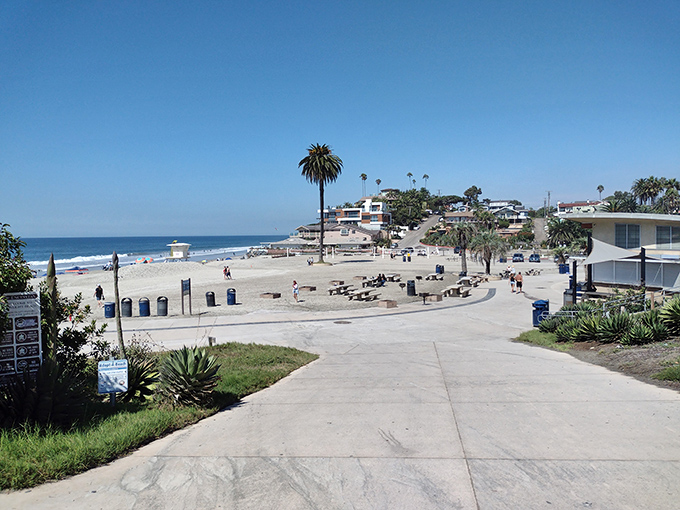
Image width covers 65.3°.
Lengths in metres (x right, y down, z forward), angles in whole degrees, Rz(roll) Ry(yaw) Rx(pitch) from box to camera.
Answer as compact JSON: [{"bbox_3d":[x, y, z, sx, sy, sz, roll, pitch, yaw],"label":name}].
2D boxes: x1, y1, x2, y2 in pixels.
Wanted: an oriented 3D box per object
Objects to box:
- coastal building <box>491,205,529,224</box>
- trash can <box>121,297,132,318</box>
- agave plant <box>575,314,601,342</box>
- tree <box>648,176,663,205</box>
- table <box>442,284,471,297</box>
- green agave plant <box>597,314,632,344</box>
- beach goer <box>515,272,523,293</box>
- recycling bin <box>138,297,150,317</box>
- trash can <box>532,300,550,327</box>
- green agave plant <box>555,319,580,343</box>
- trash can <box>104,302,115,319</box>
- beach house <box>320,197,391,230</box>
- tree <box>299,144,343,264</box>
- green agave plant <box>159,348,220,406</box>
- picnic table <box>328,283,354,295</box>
[{"bbox_3d":[60.718,-14.508,190.000,12.500,7.000,11.500,0,2,5],"label":"coastal building"},{"bbox_3d":[-13.818,3.389,34.353,0.670,1.170,0.670,-1,2,0],"label":"trash can"},{"bbox_3d":[9.118,2.665,19.500,1.050,0.980,1.050,-1,2,0],"label":"agave plant"},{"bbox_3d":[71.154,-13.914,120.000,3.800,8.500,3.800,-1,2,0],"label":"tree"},{"bbox_3d":[9.615,2.970,43.853,1.850,0.760,2.400,1,3,26],"label":"table"},{"bbox_3d":[9.765,2.605,18.800,1.100,1.020,1.100,1,3,27],"label":"green agave plant"},{"bbox_3d":[15.255,2.377,44.965,0.520,1.780,0.360,0,2,8],"label":"beach goer"},{"bbox_3d":[-12.411,3.307,33.685,0.650,1.220,0.650,-1,2,-18],"label":"recycling bin"},{"bbox_3d":[10.545,3.100,27.773,0.820,1.360,0.800,1,2,25],"label":"trash can"},{"bbox_3d":[9.007,2.989,21.000,0.970,0.900,0.970,0,2,23],"label":"green agave plant"},{"bbox_3d":[-14.716,3.548,33.966,0.670,0.900,0.670,-1,2,0],"label":"trash can"},{"bbox_3d":[4.968,-12.981,170.000,21.000,11.000,14.000,0,2,12],"label":"beach house"},{"bbox_3d":[-3.542,-9.345,96.662,8.000,21.930,8.000,-1,2,0],"label":"tree"},{"bbox_3d":[-2.696,2.176,9.500,1.100,0.980,1.100,-1,2,0],"label":"green agave plant"},{"bbox_3d":[0.228,2.999,45.579,1.800,0.760,2.400,1,3,36],"label":"picnic table"}]

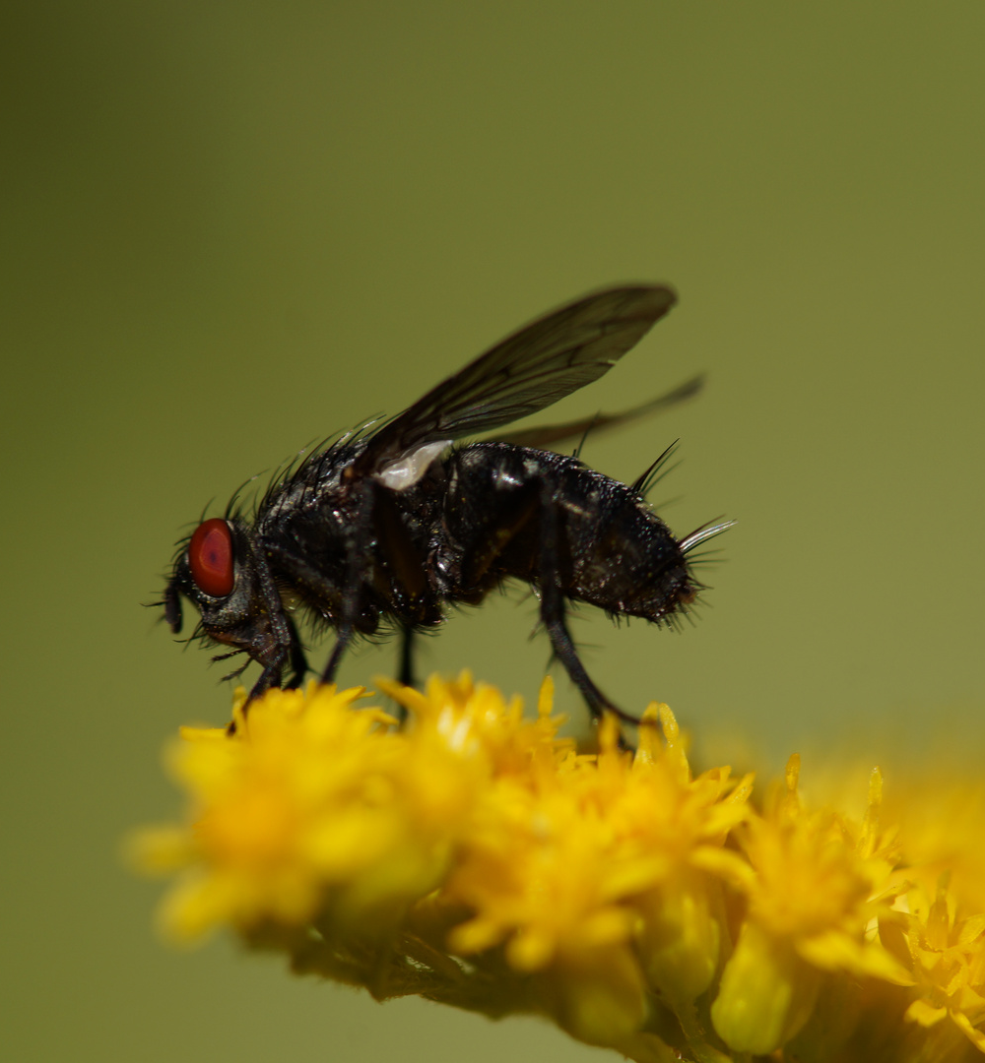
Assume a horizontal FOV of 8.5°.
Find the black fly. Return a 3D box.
[{"bbox_3d":[-0.001,0.000,0.130,0.011,0.009,0.007,0,5,0],"label":"black fly"}]

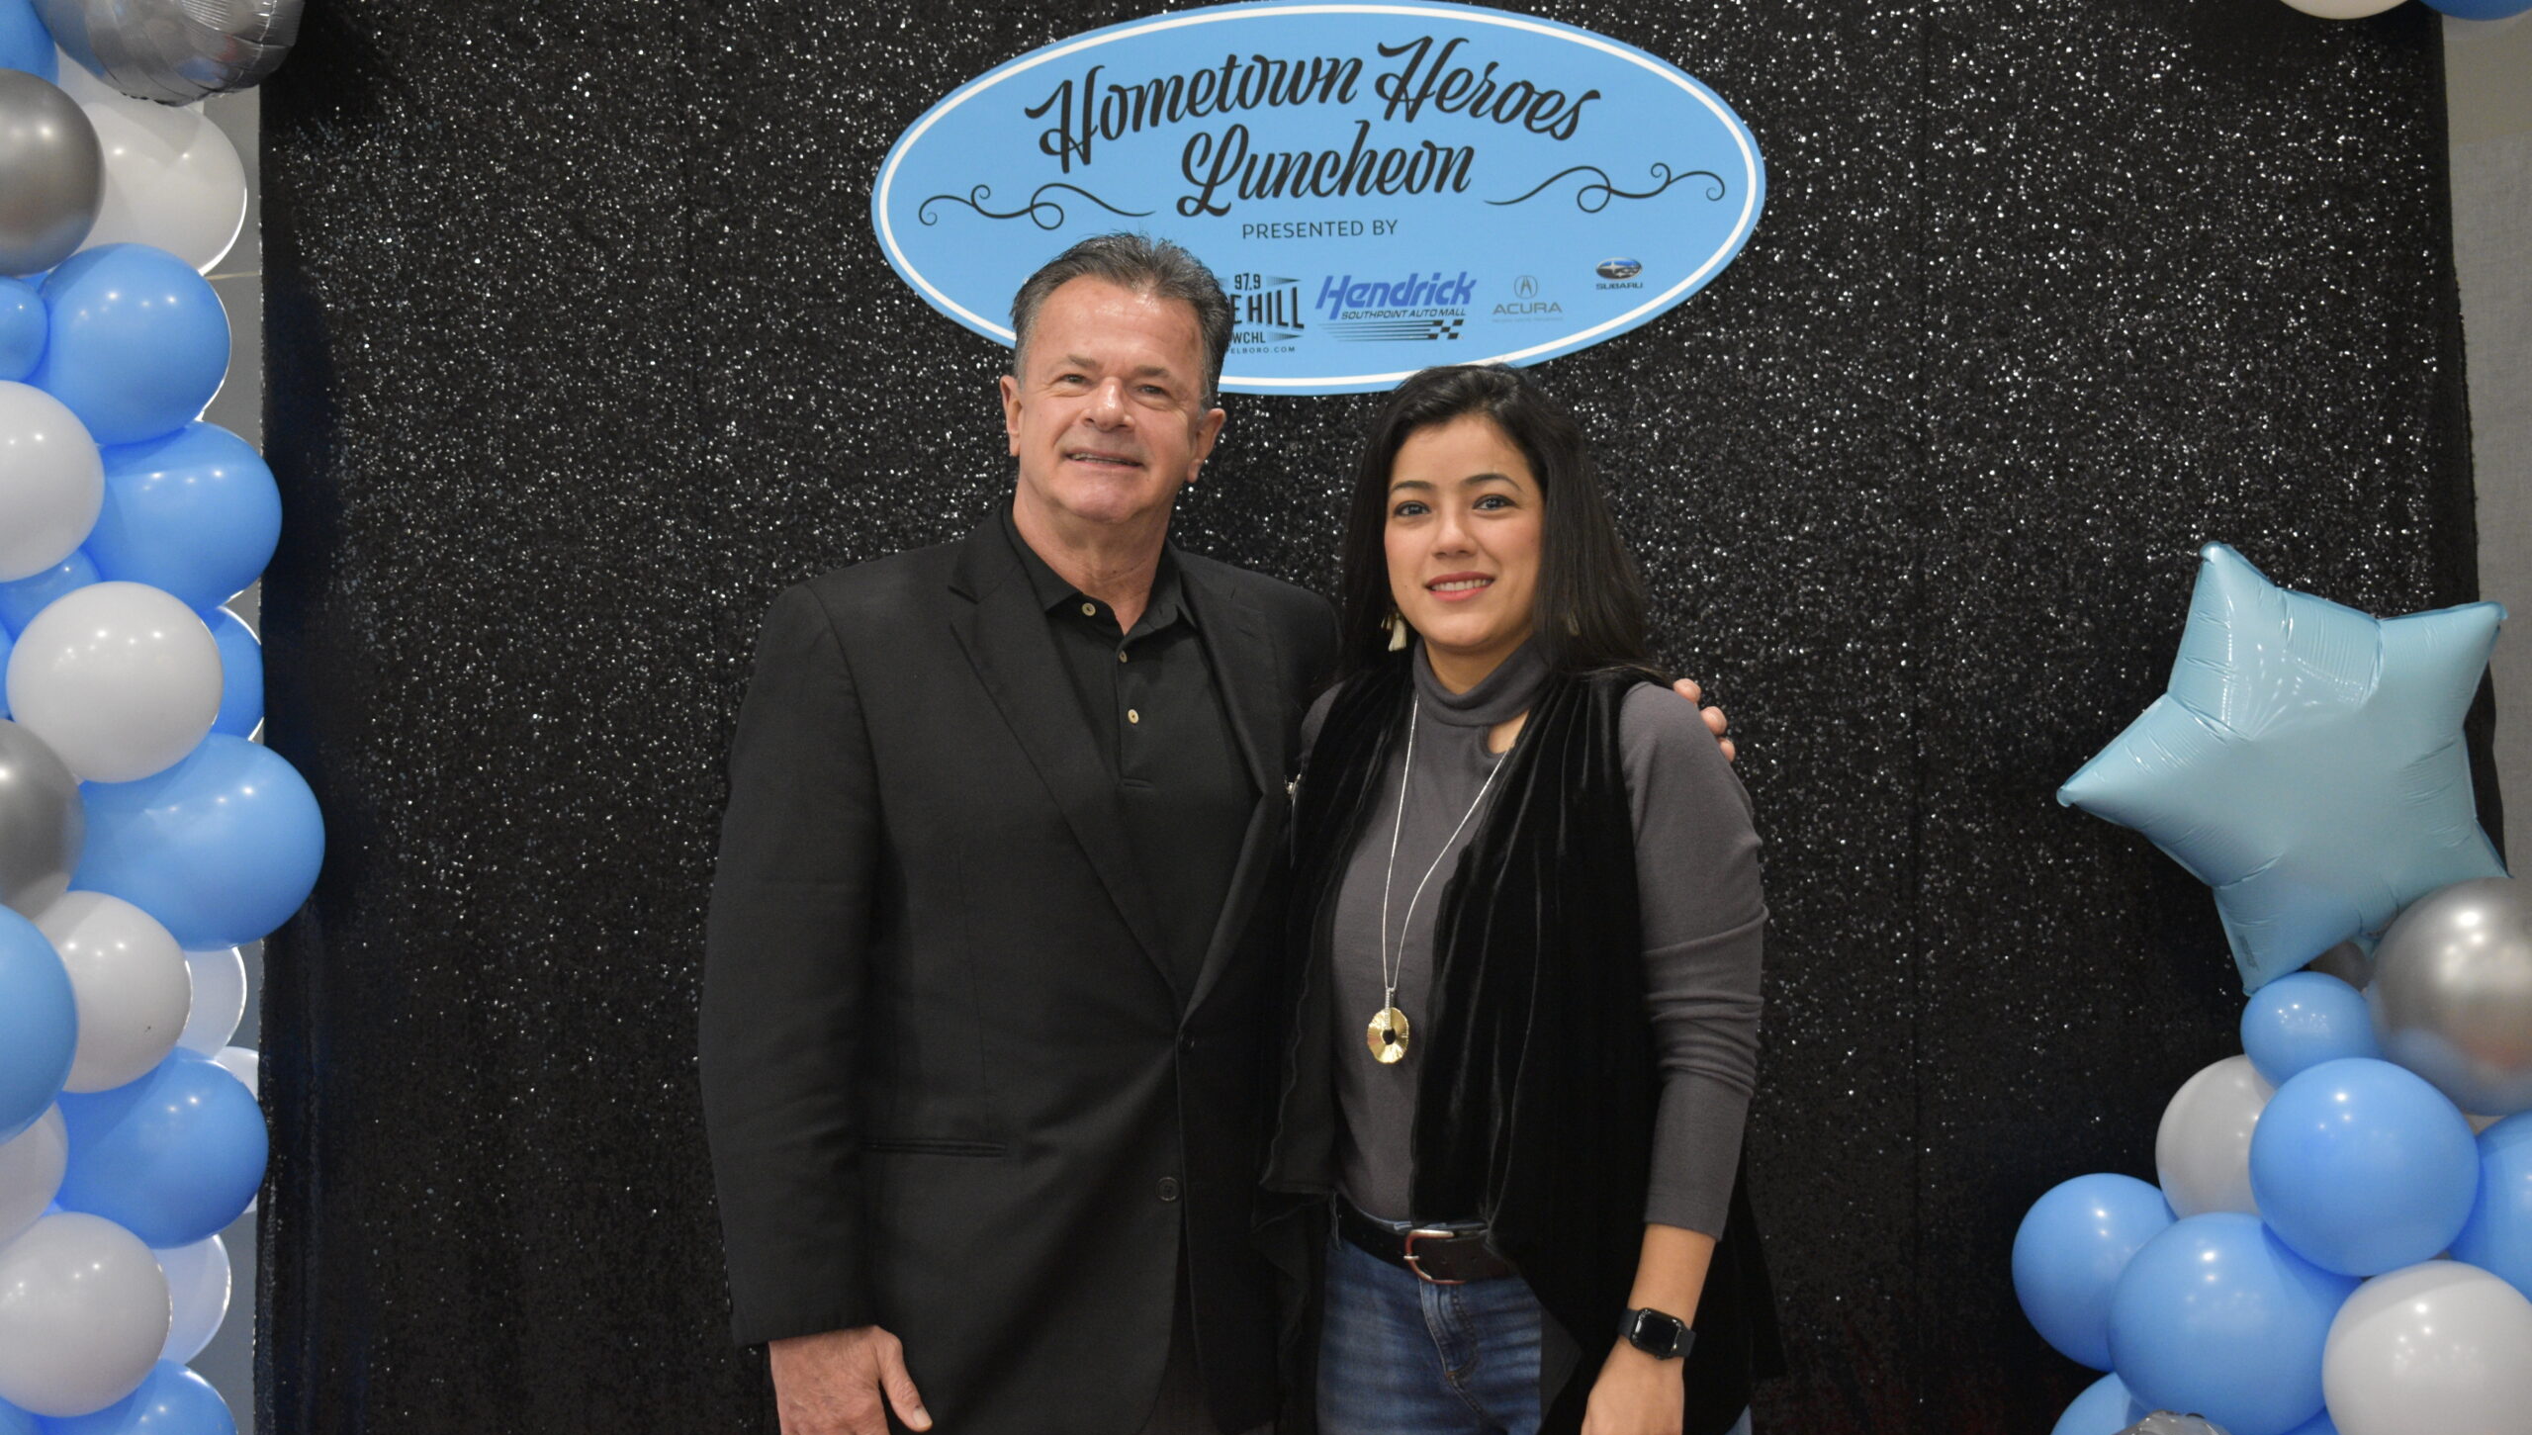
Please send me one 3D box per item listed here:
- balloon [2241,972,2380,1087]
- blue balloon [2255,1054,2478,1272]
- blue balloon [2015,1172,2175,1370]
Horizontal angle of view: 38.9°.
[{"bbox_3d":[0.944,0.286,3.250,0.121,0.115,0.121,-1,0,14],"label":"balloon"},{"bbox_3d":[0.980,0.401,3.200,0.206,0.200,0.207,-1,0,14],"label":"blue balloon"},{"bbox_3d":[0.779,0.511,3.320,0.182,0.184,0.185,-1,0,14],"label":"blue balloon"}]

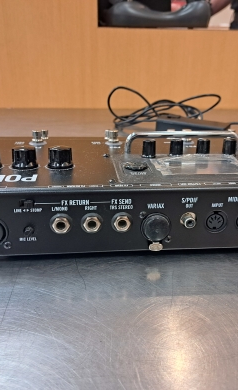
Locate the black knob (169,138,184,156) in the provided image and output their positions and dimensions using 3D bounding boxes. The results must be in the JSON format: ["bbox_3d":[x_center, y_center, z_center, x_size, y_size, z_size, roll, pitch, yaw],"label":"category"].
[{"bbox_3d":[0.055,-0.046,0.351,0.013,0.015,0.013,-1,18,-6],"label":"black knob"}]

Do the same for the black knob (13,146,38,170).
[{"bbox_3d":[-0.075,-0.029,0.285,0.021,0.015,0.021,-1,22,-6],"label":"black knob"}]

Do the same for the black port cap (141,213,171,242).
[{"bbox_3d":[0.027,0.024,0.259,0.022,0.022,0.010,-1,18,-6],"label":"black port cap"}]

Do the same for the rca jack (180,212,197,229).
[{"bbox_3d":[0.050,0.018,0.256,0.011,0.011,0.009,-1,18,-6],"label":"rca jack"}]

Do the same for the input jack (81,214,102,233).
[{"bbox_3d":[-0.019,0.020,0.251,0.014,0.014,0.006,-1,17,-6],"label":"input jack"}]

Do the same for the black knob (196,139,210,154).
[{"bbox_3d":[0.080,-0.045,0.338,0.013,0.014,0.013,-1,21,-7],"label":"black knob"}]

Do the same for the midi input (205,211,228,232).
[{"bbox_3d":[0.071,0.019,0.265,0.017,0.017,0.010,-1,18,-6],"label":"midi input"}]

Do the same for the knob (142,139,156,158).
[{"bbox_3d":[0.027,-0.042,0.324,0.013,0.014,0.013,-1,21,-7],"label":"knob"}]

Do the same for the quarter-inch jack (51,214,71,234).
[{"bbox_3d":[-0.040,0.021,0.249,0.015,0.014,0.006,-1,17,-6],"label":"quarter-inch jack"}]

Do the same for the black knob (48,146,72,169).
[{"bbox_3d":[-0.046,-0.030,0.287,0.019,0.015,0.019,-1,21,-7],"label":"black knob"}]

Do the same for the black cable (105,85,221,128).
[{"bbox_3d":[0.095,-0.181,0.745,0.222,0.073,0.150,1,20,0],"label":"black cable"}]

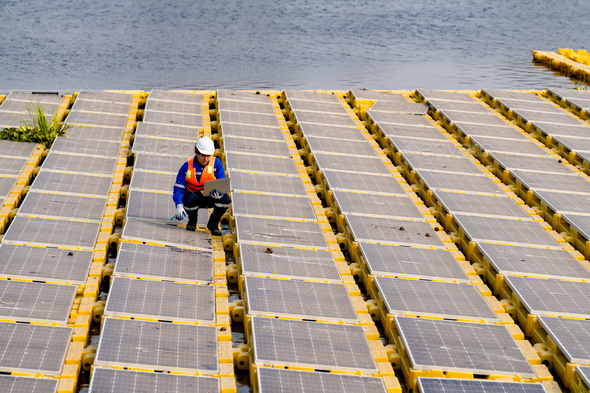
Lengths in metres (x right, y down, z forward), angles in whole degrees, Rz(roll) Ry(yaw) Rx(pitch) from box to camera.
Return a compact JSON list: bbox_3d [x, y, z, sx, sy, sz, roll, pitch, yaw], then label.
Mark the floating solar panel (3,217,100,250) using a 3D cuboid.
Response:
[{"bbox_3d":[-2.730,0.412,26.296,0.992,0.042,1.956,5,7,-3],"label":"floating solar panel"}]

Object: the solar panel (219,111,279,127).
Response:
[{"bbox_3d":[-0.763,-1.292,39.419,0.992,0.040,1.956,5,7,-3],"label":"solar panel"}]

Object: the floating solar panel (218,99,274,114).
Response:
[{"bbox_3d":[-0.866,-1.588,41.803,0.993,0.040,1.963,5,7,-3],"label":"floating solar panel"}]

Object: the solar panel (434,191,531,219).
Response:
[{"bbox_3d":[2.294,0.120,28.641,0.993,0.040,1.963,5,7,-3],"label":"solar panel"}]

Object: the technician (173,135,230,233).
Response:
[{"bbox_3d":[-1.064,-0.136,26.547,0.640,1.092,0.720,0,7,-5],"label":"technician"}]

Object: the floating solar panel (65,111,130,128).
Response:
[{"bbox_3d":[-3.316,-1.287,39.303,0.992,0.040,1.956,5,7,-3],"label":"floating solar panel"}]

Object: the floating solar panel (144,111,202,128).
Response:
[{"bbox_3d":[-2.076,-1.305,39.653,0.992,0.042,1.956,5,7,-3],"label":"floating solar panel"}]

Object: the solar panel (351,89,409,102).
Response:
[{"bbox_3d":[1.613,-1.885,44.203,0.992,0.042,1.956,5,7,-3],"label":"solar panel"}]

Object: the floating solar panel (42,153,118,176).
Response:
[{"bbox_3d":[-3.017,-0.436,32.737,0.992,0.040,1.956,5,7,-3],"label":"floating solar panel"}]

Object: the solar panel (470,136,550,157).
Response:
[{"bbox_3d":[3.265,-0.741,35.287,0.993,0.040,1.963,5,7,-3],"label":"solar panel"}]

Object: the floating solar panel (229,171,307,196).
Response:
[{"bbox_3d":[-0.381,-0.160,30.816,0.992,0.042,1.956,5,7,-3],"label":"floating solar panel"}]

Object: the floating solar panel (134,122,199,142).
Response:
[{"bbox_3d":[-2.048,-1.021,37.437,0.992,0.042,1.956,5,7,-3],"label":"floating solar panel"}]

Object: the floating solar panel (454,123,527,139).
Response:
[{"bbox_3d":[3.165,-1.016,37.404,0.992,0.040,1.956,5,7,-3],"label":"floating solar panel"}]

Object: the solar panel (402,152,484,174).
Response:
[{"bbox_3d":[2.099,-0.453,33.123,0.992,0.042,1.956,5,7,-3],"label":"solar panel"}]

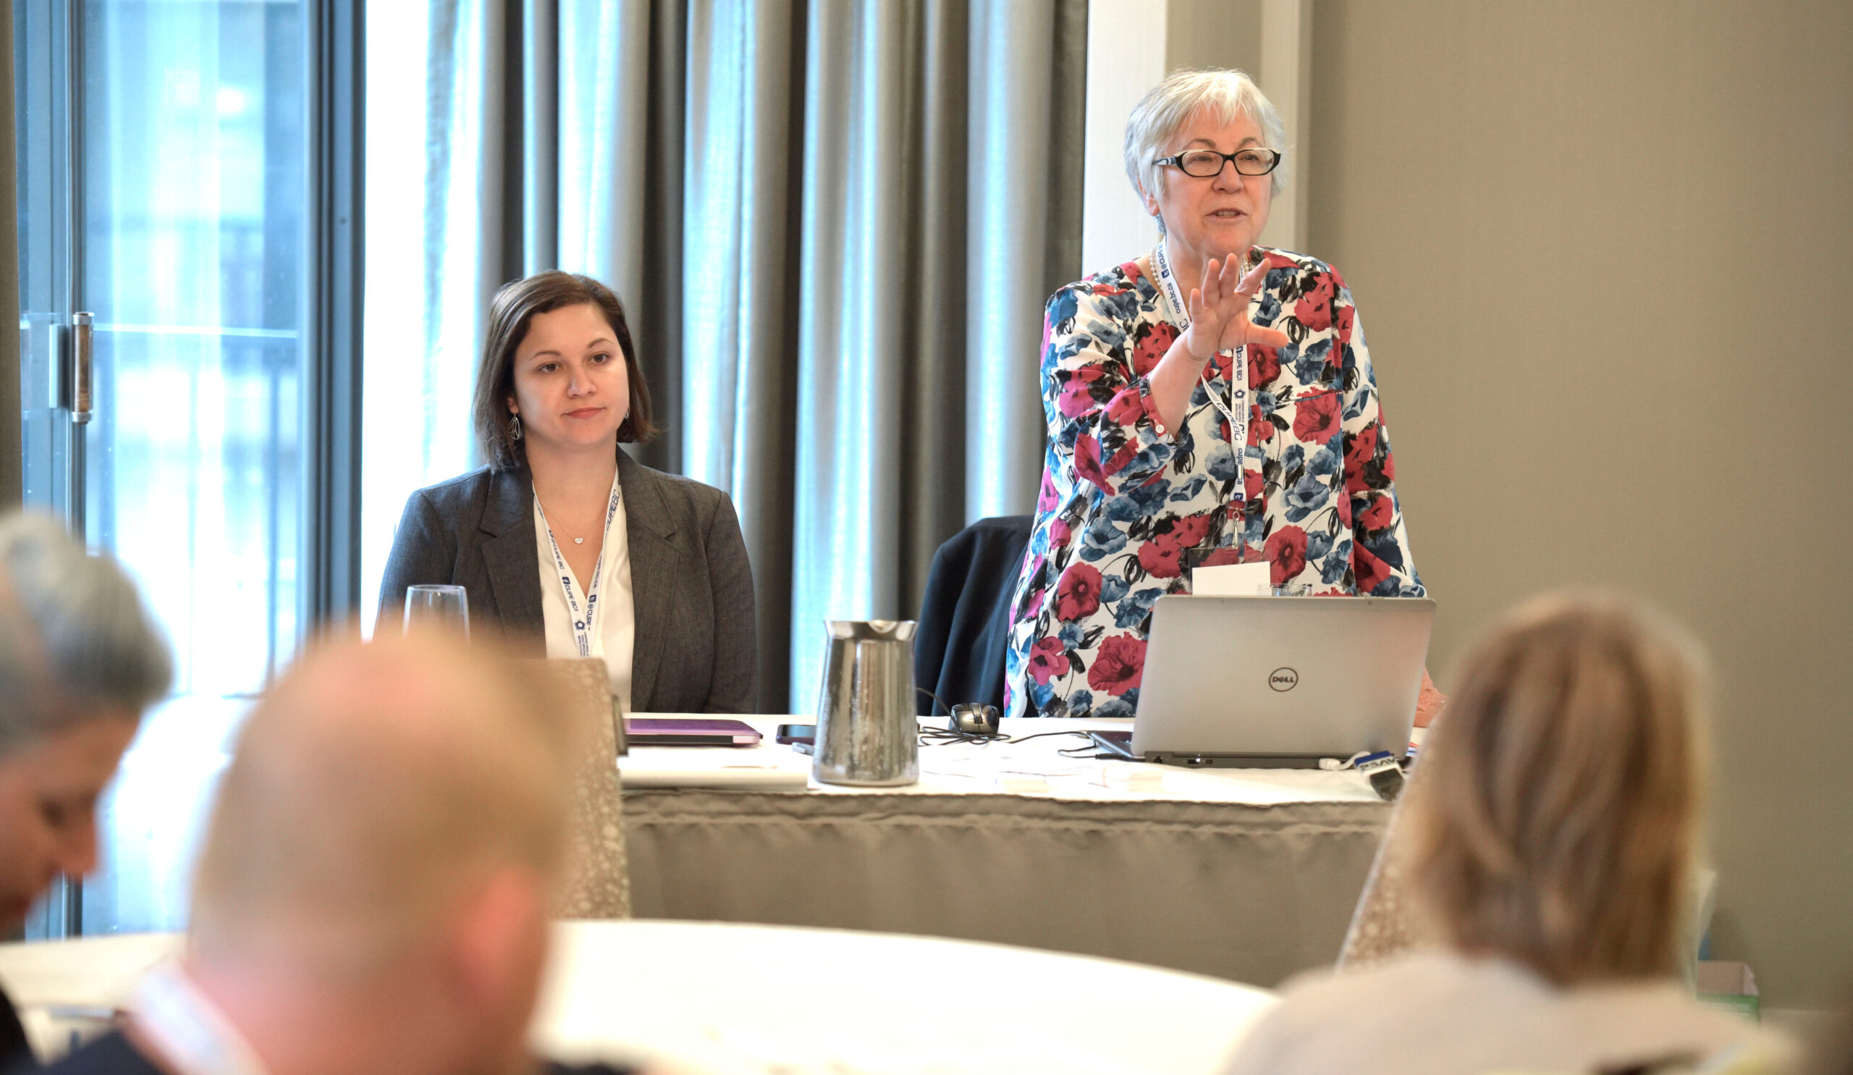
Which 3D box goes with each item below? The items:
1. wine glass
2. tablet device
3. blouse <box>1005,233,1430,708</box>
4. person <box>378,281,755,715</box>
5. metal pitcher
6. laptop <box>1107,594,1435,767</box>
[{"bbox_3d":[-0.579,0.158,7.050,0.083,0.190,0.083,1,5,0],"label":"wine glass"},{"bbox_3d":[-0.330,0.233,7.248,0.245,0.016,0.172,1,5,-7],"label":"tablet device"},{"bbox_3d":[0.370,-0.035,7.734,0.510,0.680,0.360,0,5,-9],"label":"blouse"},{"bbox_3d":[-0.453,0.317,7.524,0.500,1.288,0.780,1,5,-6],"label":"person"},{"bbox_3d":[-0.073,0.189,6.876,0.121,0.178,0.157,-1,5,-22],"label":"metal pitcher"},{"bbox_3d":[0.394,0.161,7.085,0.340,0.216,0.326,0,5,-11],"label":"laptop"}]

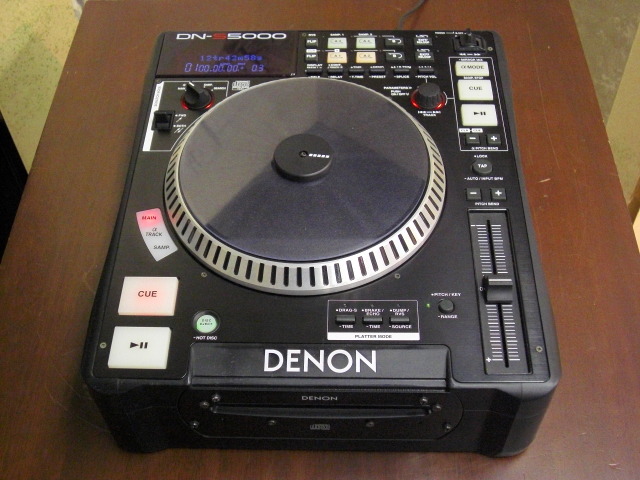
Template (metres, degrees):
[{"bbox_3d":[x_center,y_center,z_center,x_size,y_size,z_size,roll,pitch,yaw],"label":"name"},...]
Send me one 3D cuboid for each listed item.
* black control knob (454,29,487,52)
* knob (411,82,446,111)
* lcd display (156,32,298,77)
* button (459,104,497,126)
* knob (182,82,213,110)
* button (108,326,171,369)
[{"bbox_3d":[0.118,-0.158,0.649,0.025,0.014,0.022,0,52,1],"label":"black control knob"},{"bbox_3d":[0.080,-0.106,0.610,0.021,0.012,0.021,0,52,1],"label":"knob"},{"bbox_3d":[-0.071,-0.144,0.652,0.107,0.007,0.051,0,52,1],"label":"lcd display"},{"bbox_3d":[0.116,-0.089,0.602,0.025,0.006,0.021,0,52,1],"label":"button"},{"bbox_3d":[-0.090,-0.106,0.613,0.020,0.013,0.020,-29,57,-20],"label":"knob"},{"bbox_3d":[-0.105,0.064,0.489,0.034,0.006,0.027,0,52,1],"label":"button"}]

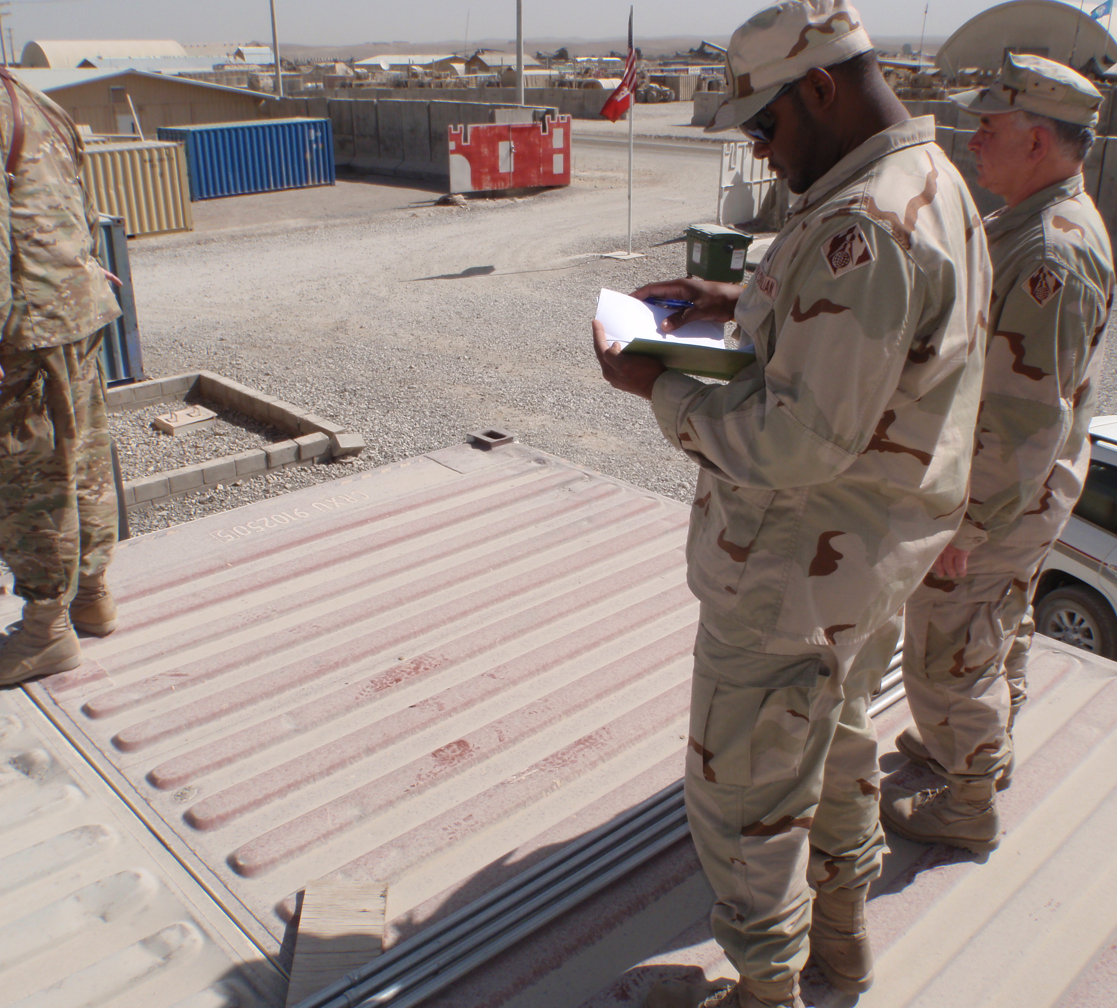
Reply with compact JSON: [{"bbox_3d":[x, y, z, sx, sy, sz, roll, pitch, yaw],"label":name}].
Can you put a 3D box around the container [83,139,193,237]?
[{"bbox_3d":[-14.617,-9.431,32.928,6.060,2.590,2.440,-20,30,-40],"label":"container"}]

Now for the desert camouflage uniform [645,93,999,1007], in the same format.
[{"bbox_3d":[0.410,0.153,1.840,0.520,1.500,0.560,10,24,22],"label":"desert camouflage uniform"}]

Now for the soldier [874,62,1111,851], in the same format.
[{"bbox_3d":[0.935,-0.083,2.381,0.420,1.700,0.530,16,27,33],"label":"soldier"}]

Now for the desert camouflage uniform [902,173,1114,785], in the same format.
[{"bbox_3d":[0.945,-0.055,2.392,0.380,1.340,0.530,16,27,33],"label":"desert camouflage uniform"}]

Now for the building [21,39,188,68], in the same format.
[{"bbox_3d":[-112.660,-111.257,269.965,16.500,8.800,38.000,21,30,41],"label":"building"}]

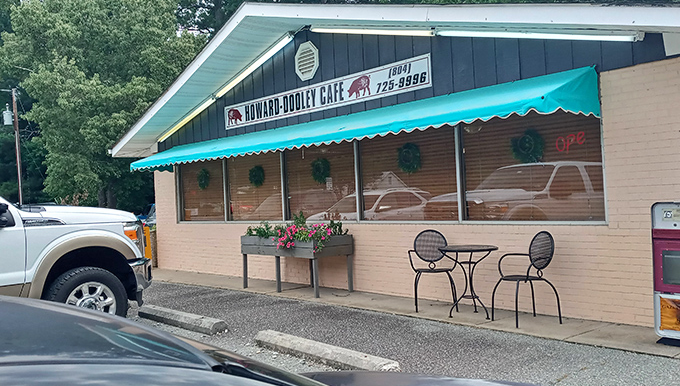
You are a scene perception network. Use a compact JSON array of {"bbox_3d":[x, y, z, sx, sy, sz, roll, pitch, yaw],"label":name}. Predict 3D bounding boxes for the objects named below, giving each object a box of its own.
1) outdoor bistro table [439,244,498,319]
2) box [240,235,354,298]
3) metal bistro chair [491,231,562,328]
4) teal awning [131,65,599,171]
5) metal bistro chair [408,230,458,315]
[{"bbox_3d":[1.397,0.951,5.874,0.635,0.724,0.635,-3,-1,44],"label":"outdoor bistro table"},{"bbox_3d":[-0.673,1.028,8.074,1.724,0.793,0.621,-3,-1,44],"label":"box"},{"bbox_3d":[1.843,0.839,5.476,0.522,0.901,0.552,-2,-1,-16],"label":"metal bistro chair"},{"bbox_3d":[-0.737,-0.802,7.904,8.235,0.552,0.906,-3,-1,44],"label":"teal awning"},{"bbox_3d":[1.085,0.879,6.321,0.552,0.906,0.502,-2,-1,7],"label":"metal bistro chair"}]

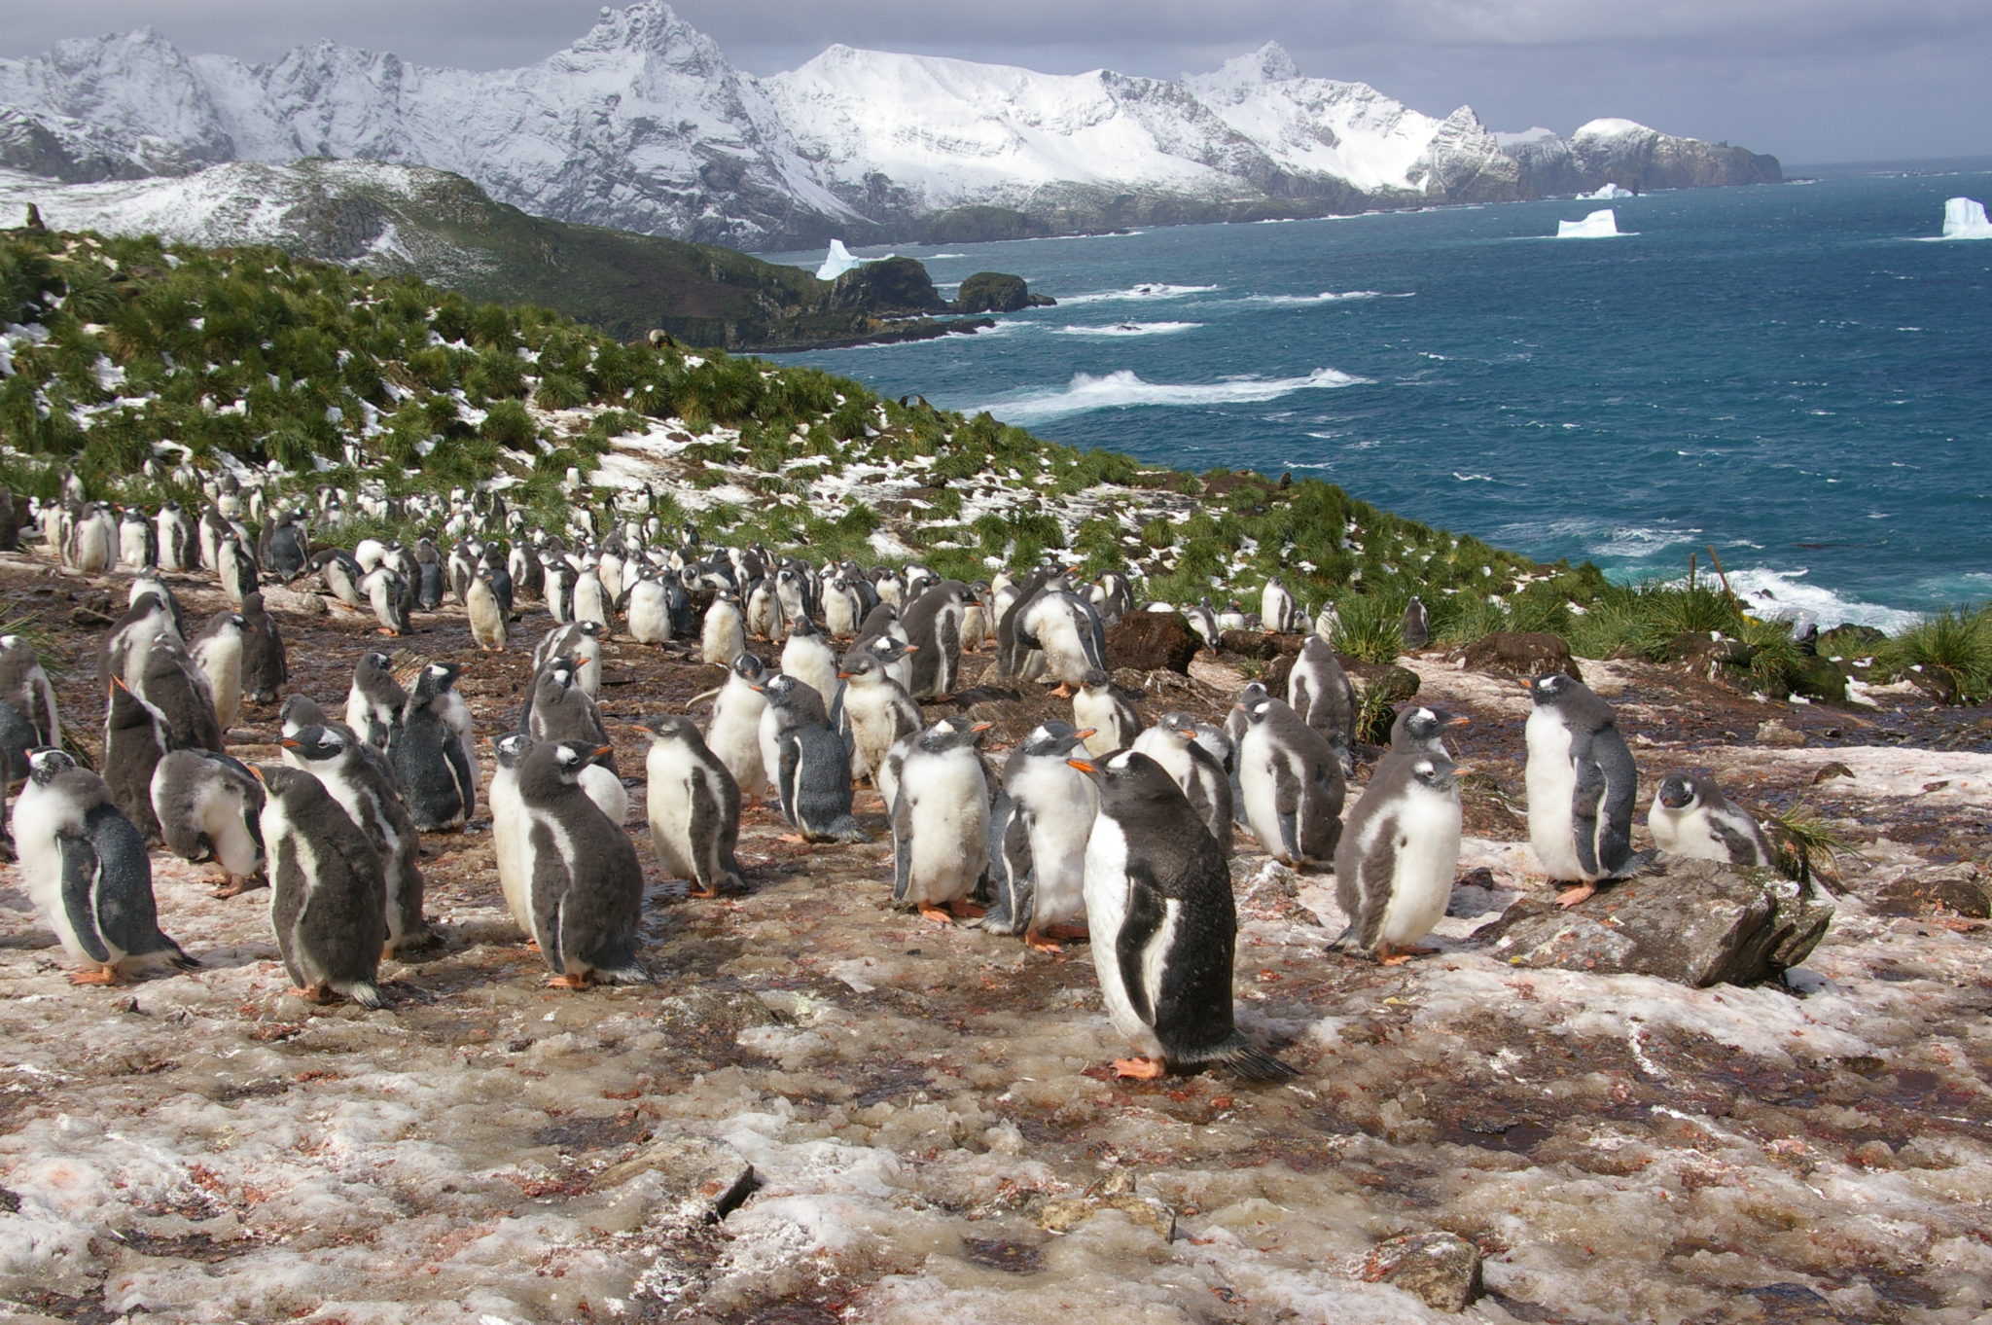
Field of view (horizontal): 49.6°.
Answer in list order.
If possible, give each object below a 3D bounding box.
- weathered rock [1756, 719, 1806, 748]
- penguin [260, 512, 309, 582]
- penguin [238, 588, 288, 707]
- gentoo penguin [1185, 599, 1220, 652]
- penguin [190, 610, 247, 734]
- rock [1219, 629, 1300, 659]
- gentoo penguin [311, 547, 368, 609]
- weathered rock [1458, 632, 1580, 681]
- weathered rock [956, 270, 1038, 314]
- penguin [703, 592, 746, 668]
[{"bbox_3d":[5.388,0.486,14.800,0.340,0.180,0.270,-2,12,0],"label":"weathered rock"},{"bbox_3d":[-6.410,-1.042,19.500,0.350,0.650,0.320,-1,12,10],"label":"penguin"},{"bbox_3d":[-4.219,-0.085,12.400,0.310,0.650,0.300,-5,12,-9],"label":"penguin"},{"bbox_3d":[2.092,-0.370,21.800,0.360,0.520,0.240,4,14,26],"label":"gentoo penguin"},{"bbox_3d":[-3.897,0.047,10.800,0.250,0.620,0.280,-12,15,-36],"label":"penguin"},{"bbox_3d":[2.469,-0.161,20.300,0.800,0.250,0.500,-1,12,7],"label":"rock"},{"bbox_3d":[-5.519,-0.706,18.100,0.470,0.510,0.270,-8,14,-24],"label":"gentoo penguin"},{"bbox_3d":[4.963,-0.052,20.500,1.150,0.380,0.850,-2,12,0],"label":"weathered rock"},{"bbox_3d":[-0.325,-154.702,900.000,33.000,16.500,27.000,-3,12,0],"label":"weathered rock"},{"bbox_3d":[-2.197,-0.272,17.500,0.340,0.660,0.310,-3,12,-2],"label":"penguin"}]

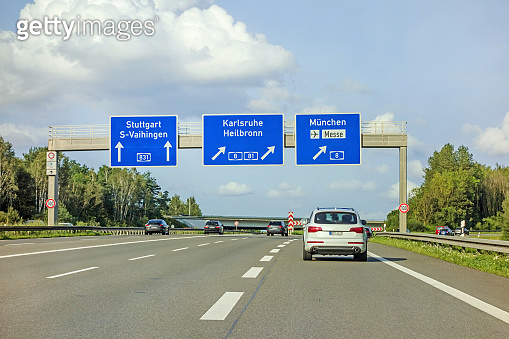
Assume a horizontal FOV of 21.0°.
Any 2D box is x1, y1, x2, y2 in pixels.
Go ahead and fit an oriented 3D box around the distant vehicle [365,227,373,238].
[{"bbox_3d":[12.830,7.420,160.200,1.800,1.460,4.500,-1,-2,10],"label":"distant vehicle"}]

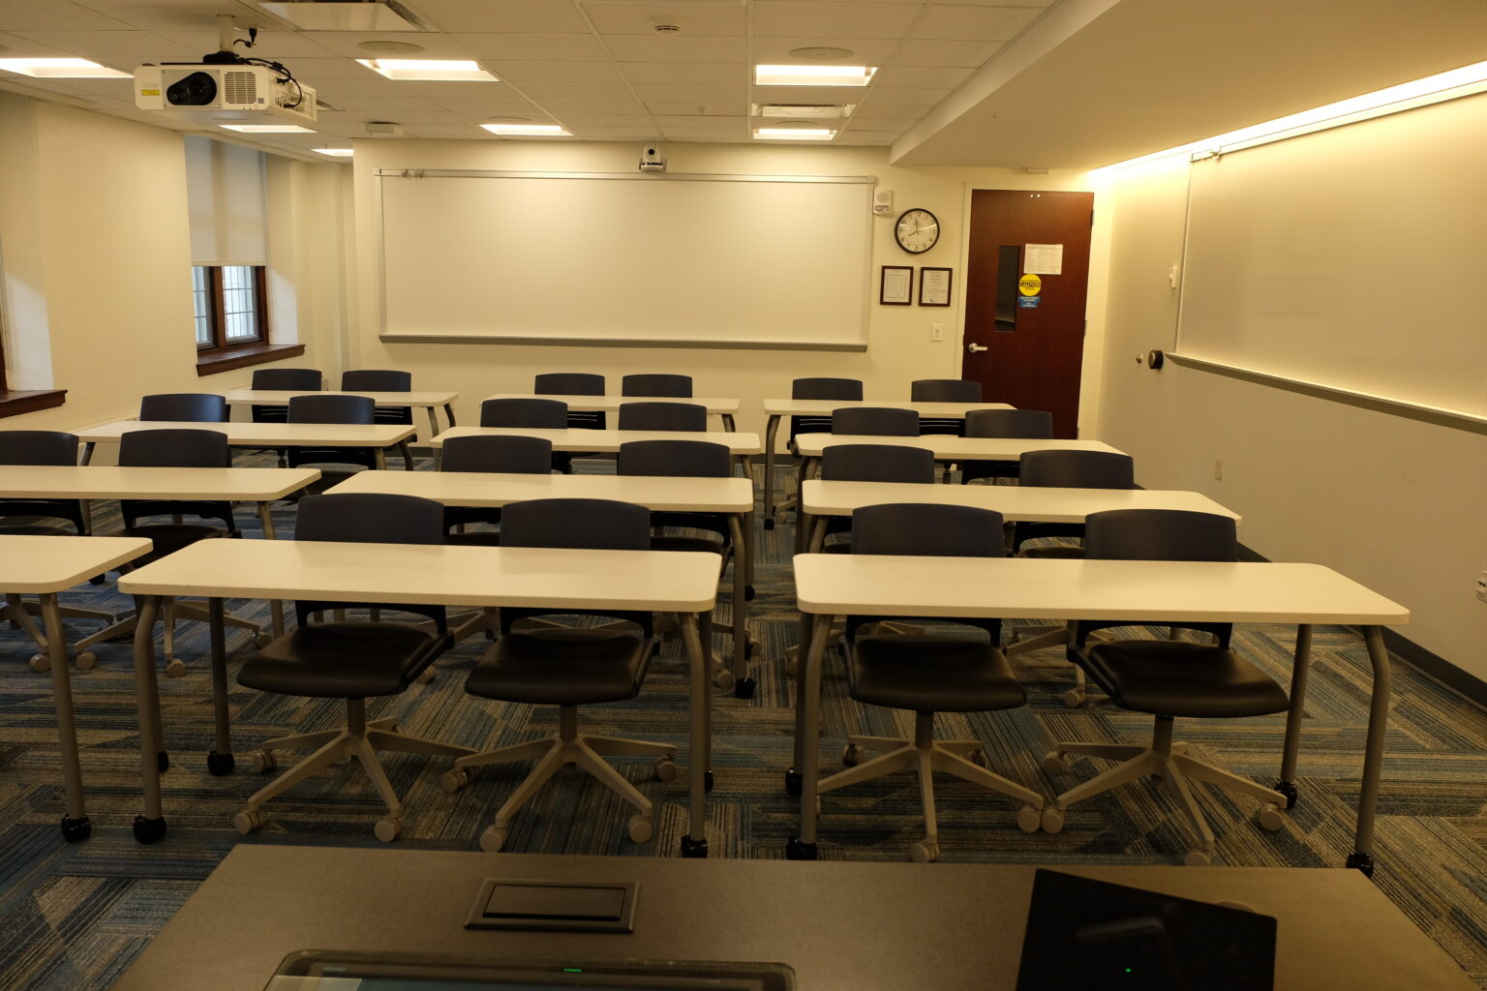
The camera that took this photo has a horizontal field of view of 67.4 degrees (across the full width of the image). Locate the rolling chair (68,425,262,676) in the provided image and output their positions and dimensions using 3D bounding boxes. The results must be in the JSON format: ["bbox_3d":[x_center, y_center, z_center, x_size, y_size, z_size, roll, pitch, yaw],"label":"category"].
[{"bbox_3d":[-2.266,0.197,4.407,0.650,0.860,0.650,1,12,0],"label":"rolling chair"}]

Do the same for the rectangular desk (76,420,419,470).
[{"bbox_3d":[-2.385,0.047,5.429,1.524,0.730,0.490,1,12,-1],"label":"rectangular desk"}]

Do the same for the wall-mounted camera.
[{"bbox_3d":[-0.669,-2.496,8.256,0.197,0.191,0.180,1,12,0],"label":"wall-mounted camera"}]

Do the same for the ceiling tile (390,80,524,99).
[{"bbox_3d":[-1.489,-2.161,5.938,0.610,0.020,0.610,1,12,0],"label":"ceiling tile"}]

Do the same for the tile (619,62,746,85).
[{"bbox_3d":[-0.273,-2.029,5.338,0.605,0.020,0.605,1,12,0],"label":"tile"}]

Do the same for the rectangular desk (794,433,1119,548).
[{"bbox_3d":[1.008,0.118,5.369,1.520,0.724,0.495,1,12,0],"label":"rectangular desk"}]

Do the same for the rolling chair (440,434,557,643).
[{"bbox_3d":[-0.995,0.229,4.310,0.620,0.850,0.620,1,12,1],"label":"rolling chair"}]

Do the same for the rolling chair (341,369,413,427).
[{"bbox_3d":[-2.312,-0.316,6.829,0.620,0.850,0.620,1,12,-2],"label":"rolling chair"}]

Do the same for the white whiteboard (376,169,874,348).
[{"bbox_3d":[-0.901,-1.785,8.480,3.714,1.296,0.070,1,12,0],"label":"white whiteboard"}]

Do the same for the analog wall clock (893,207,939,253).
[{"bbox_3d":[1.320,-2.004,8.470,0.347,0.347,0.050,1,12,0],"label":"analog wall clock"}]

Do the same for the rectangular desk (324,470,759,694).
[{"bbox_3d":[-0.730,0.327,4.167,1.516,0.728,0.485,1,12,0],"label":"rectangular desk"}]

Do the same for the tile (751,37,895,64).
[{"bbox_3d":[0.339,-1.881,4.700,0.605,0.020,0.605,1,12,0],"label":"tile"}]

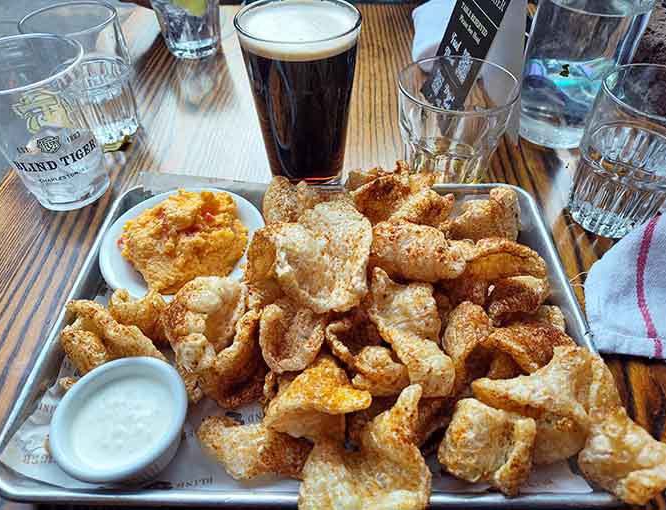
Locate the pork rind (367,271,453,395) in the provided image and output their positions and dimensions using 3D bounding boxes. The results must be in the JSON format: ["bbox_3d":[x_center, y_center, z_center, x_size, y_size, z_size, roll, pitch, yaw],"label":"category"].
[{"bbox_3d":[0.044,0.044,0.255,0.040,0.033,0.064,-14,50,-11],"label":"pork rind"}]

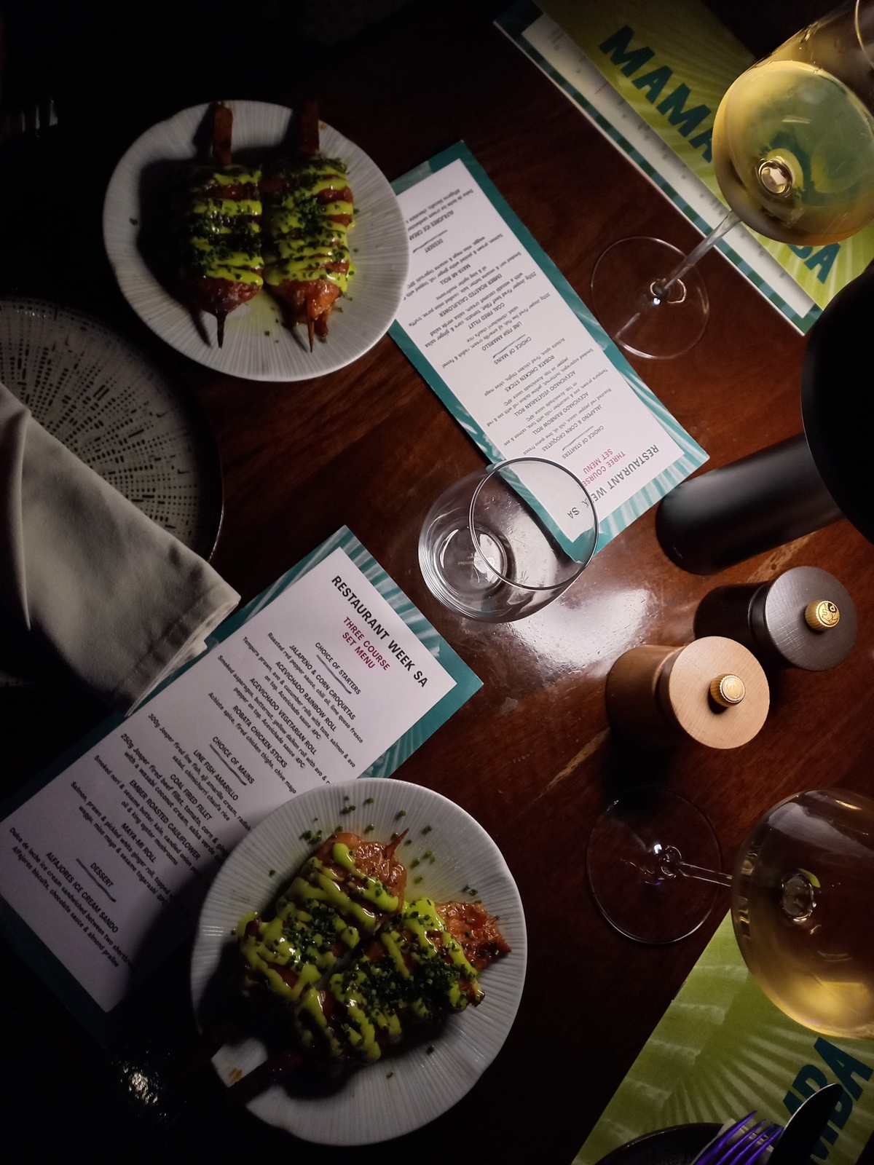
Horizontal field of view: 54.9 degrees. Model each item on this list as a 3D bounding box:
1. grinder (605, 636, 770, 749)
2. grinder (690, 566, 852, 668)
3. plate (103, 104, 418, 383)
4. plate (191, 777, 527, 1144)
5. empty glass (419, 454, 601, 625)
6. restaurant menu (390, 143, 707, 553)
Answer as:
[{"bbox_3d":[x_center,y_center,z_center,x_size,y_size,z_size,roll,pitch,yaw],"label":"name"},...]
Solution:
[{"bbox_3d":[0.137,0.061,0.456,0.058,0.081,0.058,3,78,-14],"label":"grinder"},{"bbox_3d":[0.194,0.025,0.478,0.058,0.081,0.058,3,78,-14],"label":"grinder"},{"bbox_3d":[-0.098,-0.188,0.473,0.167,0.022,0.167,3,78,-14],"label":"plate"},{"bbox_3d":[-0.036,0.181,0.416,0.164,0.022,0.164,3,78,-14],"label":"plate"},{"bbox_3d":[0.032,-0.018,0.433,0.078,0.101,0.078,3,78,-14],"label":"empty glass"},{"bbox_3d":[0.051,-0.145,0.514,0.121,0.004,0.256,-38,91,-18],"label":"restaurant menu"}]

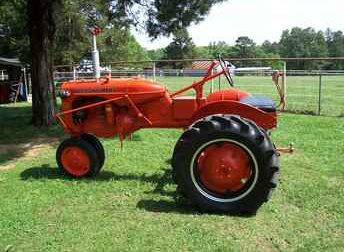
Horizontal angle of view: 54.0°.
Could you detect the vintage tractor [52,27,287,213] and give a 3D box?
[{"bbox_3d":[-0.082,-0.211,4.393,3.060,2.030,1.790,3,11,10],"label":"vintage tractor"}]

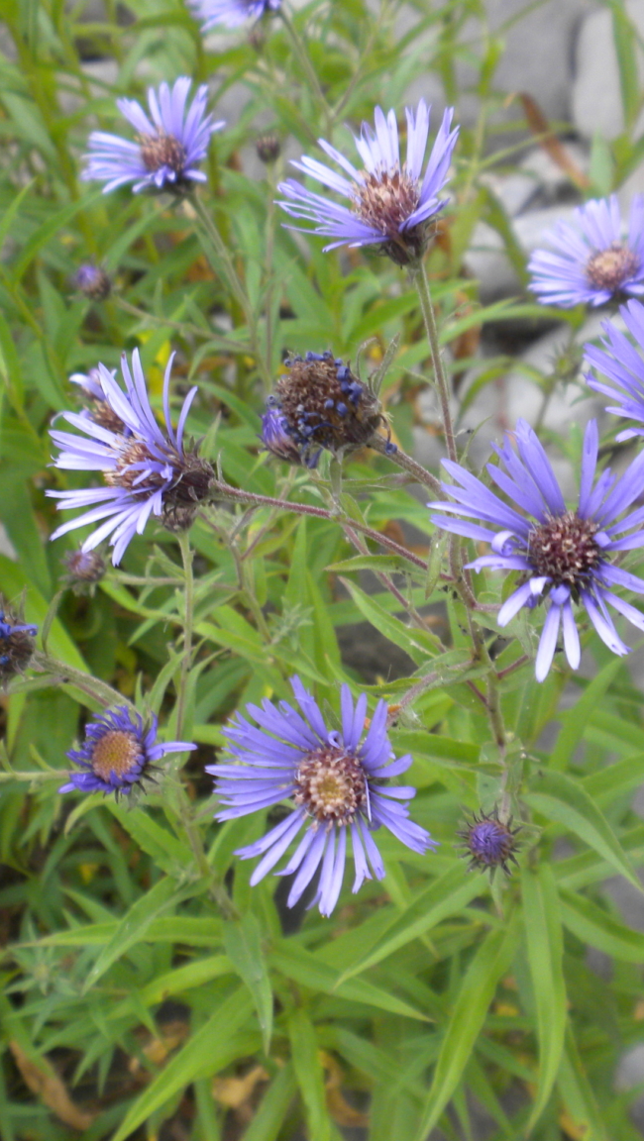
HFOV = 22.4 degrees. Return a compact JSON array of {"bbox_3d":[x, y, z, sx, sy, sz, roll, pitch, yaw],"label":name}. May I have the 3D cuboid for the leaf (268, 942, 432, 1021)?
[{"bbox_3d":[0.007,0.106,0.420,0.049,0.006,0.010,26,48,15],"label":"leaf"}]

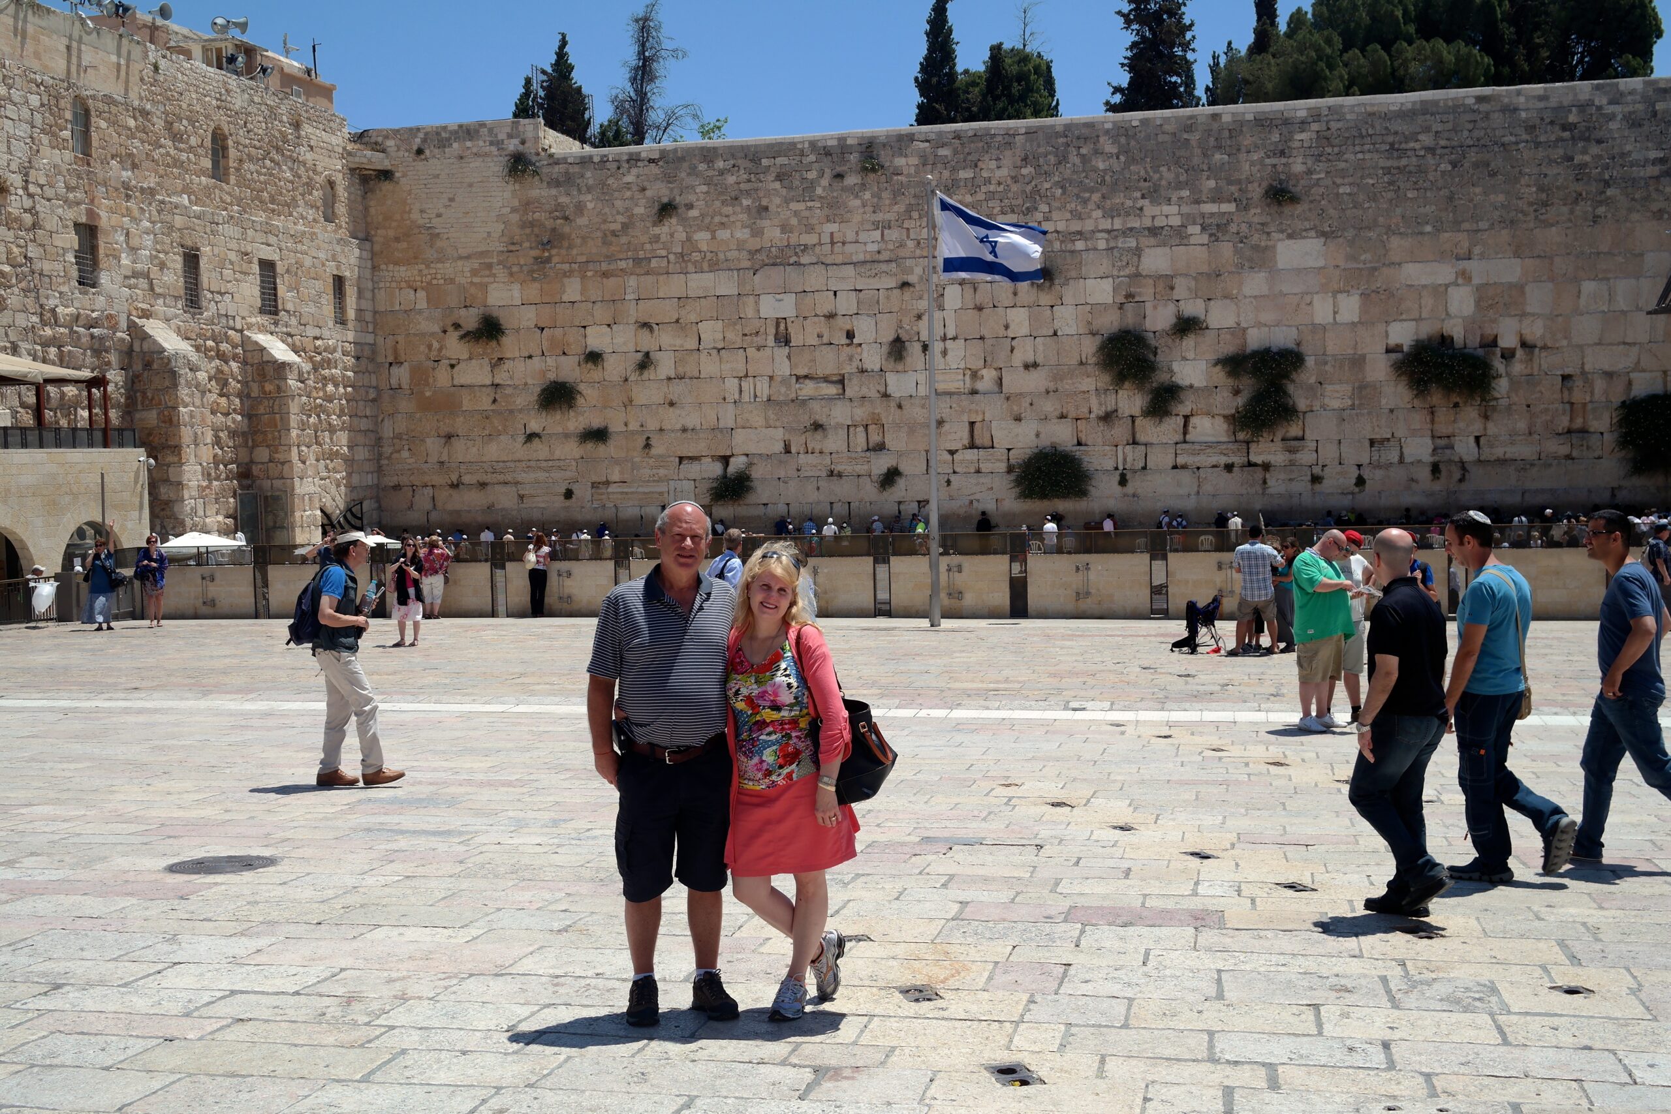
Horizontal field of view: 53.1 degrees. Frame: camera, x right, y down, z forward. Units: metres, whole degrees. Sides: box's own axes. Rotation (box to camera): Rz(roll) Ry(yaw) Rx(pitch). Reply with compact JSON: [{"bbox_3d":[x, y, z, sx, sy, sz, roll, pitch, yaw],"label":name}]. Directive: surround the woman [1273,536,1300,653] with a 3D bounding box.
[{"bbox_3d":[6.236,0.512,23.000,0.440,1.580,0.460,-1,1,-28],"label":"woman"}]

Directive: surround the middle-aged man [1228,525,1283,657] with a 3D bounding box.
[{"bbox_3d":[5.777,0.449,23.000,0.700,1.770,0.450,0,1,15],"label":"middle-aged man"}]

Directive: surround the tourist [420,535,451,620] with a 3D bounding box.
[{"bbox_3d":[-7.890,0.412,33.000,0.560,1.630,0.420,0,1,9],"label":"tourist"}]

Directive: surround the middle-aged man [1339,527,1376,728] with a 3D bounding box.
[{"bbox_3d":[4.720,0.617,15.200,0.580,1.710,0.480,0,2,41],"label":"middle-aged man"}]

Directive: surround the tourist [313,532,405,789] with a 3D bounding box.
[{"bbox_3d":[-3.198,0.682,11.200,0.620,1.710,0.520,-1,1,-13],"label":"tourist"}]

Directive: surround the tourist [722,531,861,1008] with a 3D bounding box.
[{"bbox_3d":[-0.149,0.775,5.850,0.500,1.630,0.420,0,1,12],"label":"tourist"}]

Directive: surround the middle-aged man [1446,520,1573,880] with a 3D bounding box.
[{"bbox_3d":[3.236,0.661,8.020,0.640,1.750,0.500,0,1,28],"label":"middle-aged man"}]

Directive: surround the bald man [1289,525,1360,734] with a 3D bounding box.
[{"bbox_3d":[4.056,0.613,13.900,0.580,1.670,0.550,0,1,26],"label":"bald man"}]

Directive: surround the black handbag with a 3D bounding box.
[{"bbox_3d":[0.039,0.559,5.850,0.240,0.600,0.340,0,1,24],"label":"black handbag"}]

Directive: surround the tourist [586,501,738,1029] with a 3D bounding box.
[{"bbox_3d":[-0.593,0.707,5.820,0.580,1.780,0.380,-1,1,-3],"label":"tourist"}]

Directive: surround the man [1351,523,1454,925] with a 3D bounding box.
[{"bbox_3d":[2.569,0.734,7.550,0.580,1.710,0.520,1,2,44],"label":"man"}]

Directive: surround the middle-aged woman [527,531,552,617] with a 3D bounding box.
[{"bbox_3d":[-5.835,0.347,32.900,0.500,1.680,0.380,0,1,6],"label":"middle-aged woman"}]

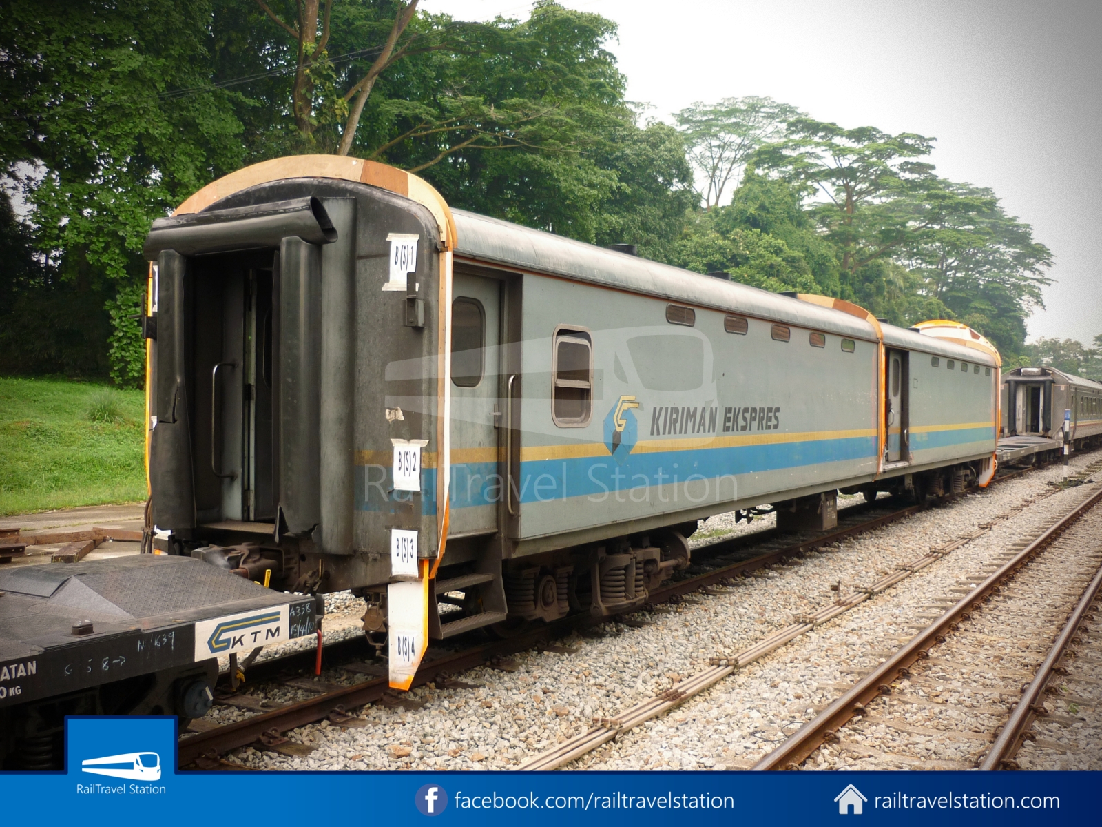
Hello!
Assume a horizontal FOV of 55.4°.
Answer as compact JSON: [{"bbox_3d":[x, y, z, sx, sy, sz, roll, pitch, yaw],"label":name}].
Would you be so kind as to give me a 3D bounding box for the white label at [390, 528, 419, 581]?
[{"bbox_3d":[-0.930,0.895,6.691,0.215,0.297,0.010,1,1,32],"label":"white label"}]

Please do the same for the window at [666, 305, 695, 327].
[{"bbox_3d":[1.181,-0.886,9.584,0.050,0.173,0.640,1,1,32],"label":"window"}]

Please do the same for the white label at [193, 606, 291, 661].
[{"bbox_3d":[-1.569,1.118,5.382,0.010,0.191,0.621,1,1,32],"label":"white label"}]

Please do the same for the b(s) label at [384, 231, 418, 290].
[{"bbox_3d":[-0.960,-0.962,6.705,0.295,0.363,0.010,1,1,32],"label":"b(s) label"}]

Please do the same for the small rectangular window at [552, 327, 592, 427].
[{"bbox_3d":[0.154,-0.288,8.249,0.060,0.792,0.623,1,0,32],"label":"small rectangular window"}]

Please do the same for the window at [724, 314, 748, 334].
[{"bbox_3d":[1.885,-0.899,10.716,0.050,0.181,0.645,1,1,32],"label":"window"}]

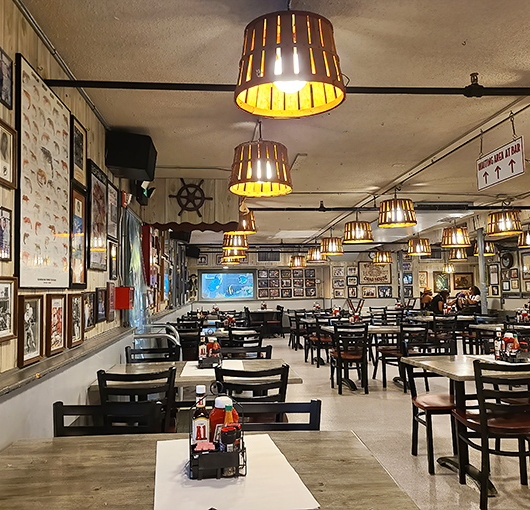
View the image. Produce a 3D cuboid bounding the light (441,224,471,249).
[{"bbox_3d":[2.870,-0.270,7.647,0.455,0.320,0.455,-1,-4,-5],"label":"light"}]

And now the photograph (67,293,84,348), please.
[{"bbox_3d":[-1.140,0.394,3.090,0.028,0.316,0.255,-1,-4,-5],"label":"photograph"}]

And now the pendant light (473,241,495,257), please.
[{"bbox_3d":[4.580,-0.125,10.633,0.455,0.300,0.455,-1,-4,-5],"label":"pendant light"}]

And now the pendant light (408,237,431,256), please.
[{"bbox_3d":[3.335,-0.165,11.010,0.455,0.310,0.455,-1,-4,-5],"label":"pendant light"}]

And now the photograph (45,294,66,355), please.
[{"bbox_3d":[-1.107,0.366,2.714,0.028,0.311,0.249,-1,-4,-5],"label":"photograph"}]

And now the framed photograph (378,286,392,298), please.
[{"bbox_3d":[2.968,0.923,12.600,0.340,0.280,0.030,-1,-4,-4],"label":"framed photograph"}]

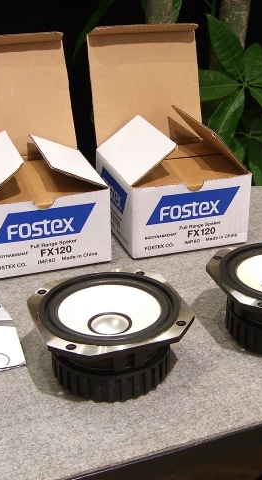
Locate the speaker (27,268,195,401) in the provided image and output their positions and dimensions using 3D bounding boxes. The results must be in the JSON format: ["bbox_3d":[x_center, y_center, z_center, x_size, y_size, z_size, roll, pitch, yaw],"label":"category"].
[{"bbox_3d":[-0.018,0.083,0.602,0.123,0.060,0.123,-9,26,-18],"label":"speaker"}]

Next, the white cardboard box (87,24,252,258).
[{"bbox_3d":[0.042,-0.128,0.848,0.142,0.231,0.176,-8,26,-16],"label":"white cardboard box"}]

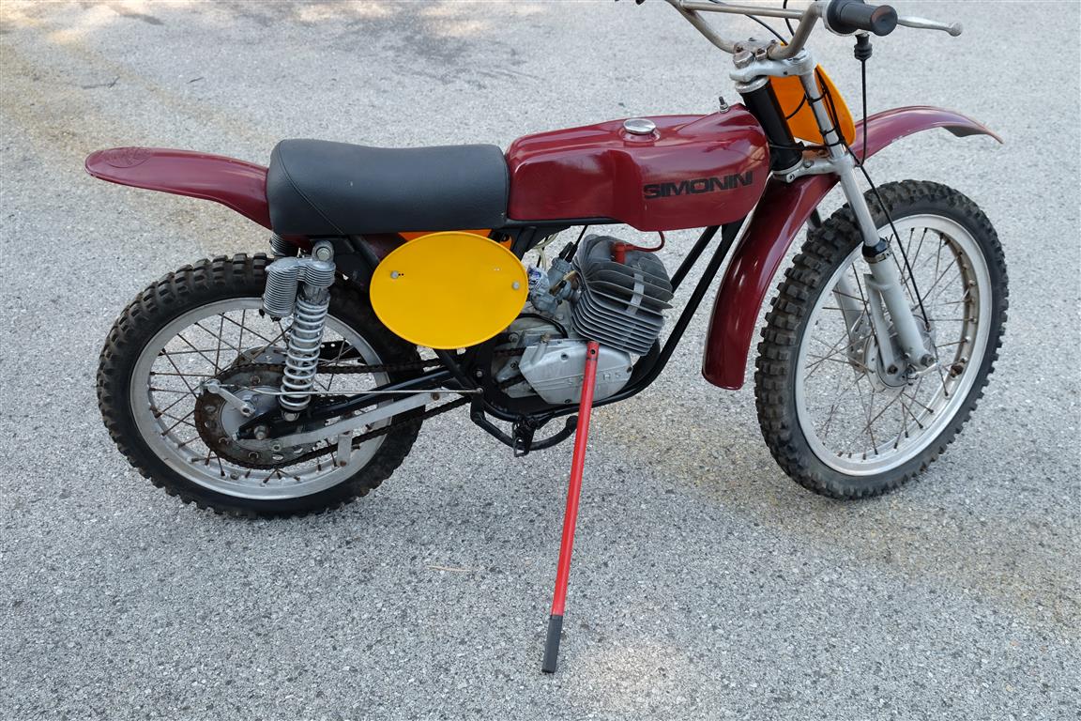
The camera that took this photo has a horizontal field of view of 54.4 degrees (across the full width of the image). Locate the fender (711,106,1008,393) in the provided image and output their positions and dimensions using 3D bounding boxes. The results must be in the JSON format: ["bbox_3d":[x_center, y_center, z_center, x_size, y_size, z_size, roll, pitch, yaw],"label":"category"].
[{"bbox_3d":[0.640,-0.243,2.064,0.727,0.487,0.140,-11,23,-28],"label":"fender"}]

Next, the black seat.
[{"bbox_3d":[-0.259,-0.307,1.781,0.396,0.108,0.200,-3,34,-11],"label":"black seat"}]

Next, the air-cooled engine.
[{"bbox_3d":[0.071,-0.100,1.994,0.335,0.287,0.220,-3,34,-11],"label":"air-cooled engine"}]

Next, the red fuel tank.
[{"bbox_3d":[0.167,-0.356,1.845,0.458,0.183,0.230,-3,34,-11],"label":"red fuel tank"}]

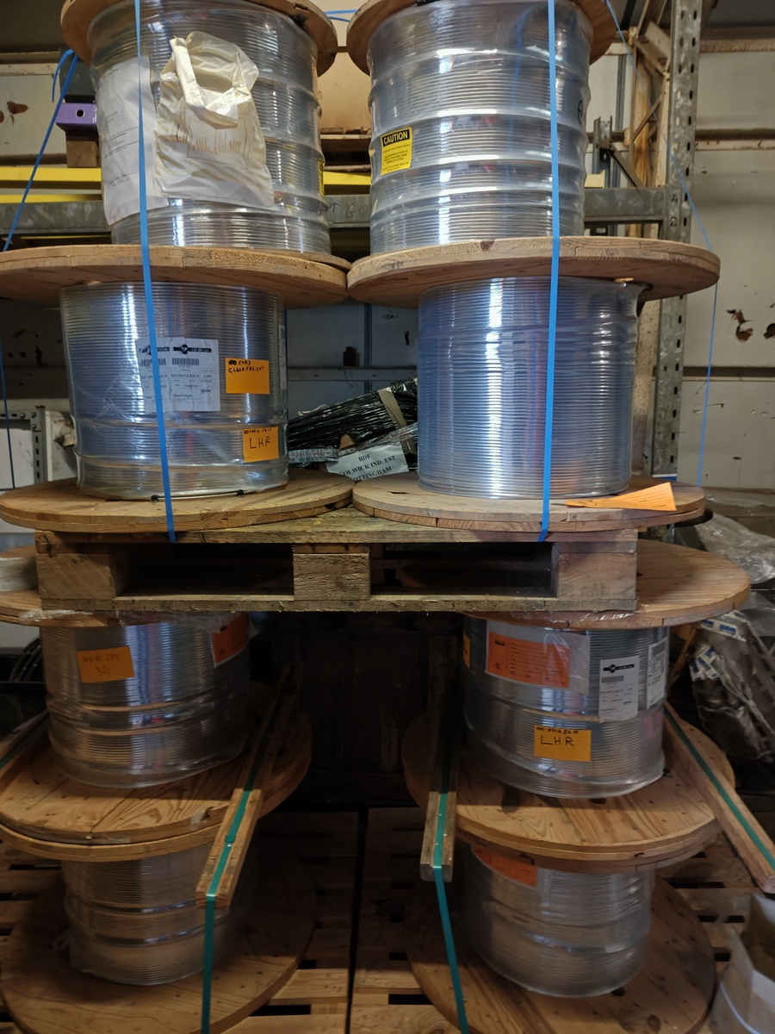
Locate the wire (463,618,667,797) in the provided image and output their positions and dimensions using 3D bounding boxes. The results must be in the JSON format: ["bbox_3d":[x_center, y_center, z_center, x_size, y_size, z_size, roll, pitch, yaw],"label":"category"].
[{"bbox_3d":[0.462,0.386,1.822,0.519,0.465,0.519,-1,10,0],"label":"wire"}]

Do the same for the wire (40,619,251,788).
[{"bbox_3d":[-0.643,0.384,1.867,0.519,0.470,0.519,-1,10,0],"label":"wire"}]

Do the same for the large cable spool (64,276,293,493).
[{"bbox_3d":[-0.511,-0.307,1.717,0.508,0.467,0.508,-1,10,0],"label":"large cable spool"}]

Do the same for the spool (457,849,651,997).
[{"bbox_3d":[0.461,0.909,1.896,0.511,0.469,0.511,-1,10,0],"label":"spool"}]

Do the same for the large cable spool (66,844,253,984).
[{"bbox_3d":[-0.640,0.913,1.941,0.506,0.471,0.506,-1,10,0],"label":"large cable spool"}]

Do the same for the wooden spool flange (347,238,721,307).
[{"bbox_3d":[0.320,-0.554,1.629,0.842,0.035,0.842,0,10,0],"label":"wooden spool flange"}]

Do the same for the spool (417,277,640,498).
[{"bbox_3d":[0.333,-0.307,1.686,0.512,0.470,0.512,-1,10,0],"label":"spool"}]

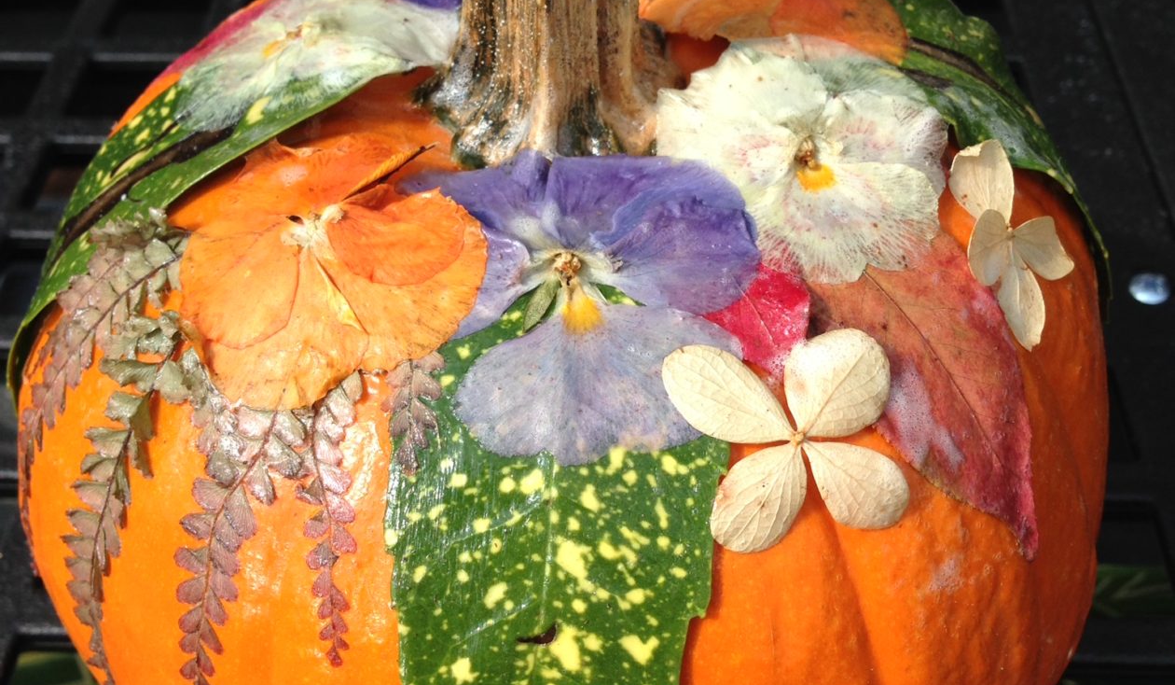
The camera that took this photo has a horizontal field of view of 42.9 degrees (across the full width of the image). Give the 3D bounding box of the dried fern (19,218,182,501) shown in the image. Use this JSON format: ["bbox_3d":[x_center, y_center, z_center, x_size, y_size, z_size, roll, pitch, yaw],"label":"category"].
[{"bbox_3d":[-0.074,0.001,0.217,0.011,0.056,0.025,18,37,-42],"label":"dried fern"}]

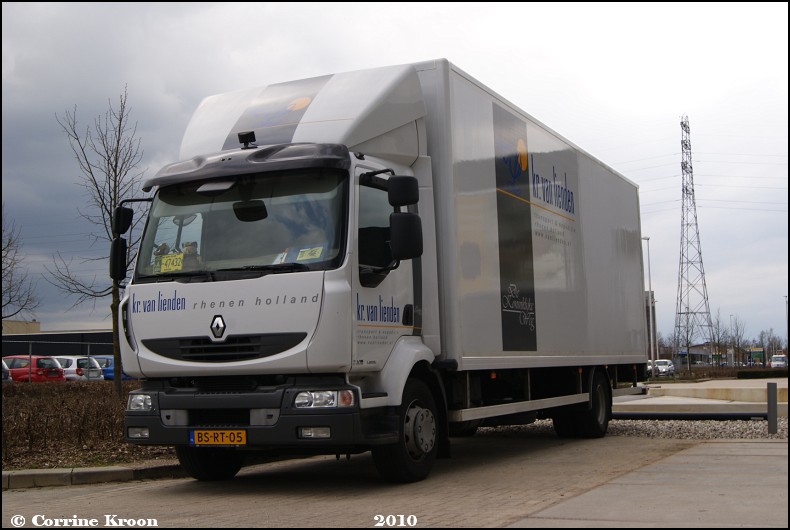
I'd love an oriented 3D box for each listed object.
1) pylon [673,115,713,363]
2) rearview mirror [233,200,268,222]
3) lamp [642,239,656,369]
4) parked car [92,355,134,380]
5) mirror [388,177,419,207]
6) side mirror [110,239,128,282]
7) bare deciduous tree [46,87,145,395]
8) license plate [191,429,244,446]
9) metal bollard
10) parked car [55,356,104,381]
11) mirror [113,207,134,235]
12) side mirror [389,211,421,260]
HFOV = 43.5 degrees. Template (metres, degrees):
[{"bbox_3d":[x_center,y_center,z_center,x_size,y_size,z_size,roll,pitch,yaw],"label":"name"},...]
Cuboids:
[{"bbox_3d":[56.810,-4.129,190.000,7.000,48.400,8.200,-4,-7,28],"label":"pylon"},{"bbox_3d":[-1.186,-0.439,8.120,0.310,0.180,0.080,-6,-7,34],"label":"rearview mirror"},{"bbox_3d":[18.954,3.179,74.000,0.800,10.400,0.280,-2,-6,14],"label":"lamp"},{"bbox_3d":[-12.940,4.802,43.257,3.880,1.500,1.680,-4,-7,29],"label":"parked car"},{"bbox_3d":[0.065,-0.563,7.555,0.210,0.215,0.110,-4,-6,19],"label":"mirror"},{"bbox_3d":[-2.436,-0.049,8.730,0.100,0.370,0.210,3,-8,-38],"label":"side mirror"},{"bbox_3d":[-4.224,-0.092,14.000,1.450,4.850,1.450,-4,-7,26],"label":"bare deciduous tree"},{"bbox_3d":[-1.338,1.310,7.495,0.520,0.110,0.020,-5,-7,26],"label":"license plate"},{"bbox_3d":[5.003,1.900,13.100,0.128,0.680,0.128,-1,-6,0],"label":"metal bollard"},{"bbox_3d":[-14.022,4.593,41.125,3.880,1.500,1.680,-4,-7,29],"label":"parked car"},{"bbox_3d":[-2.384,-0.390,8.680,0.200,0.225,0.110,-7,-8,43],"label":"mirror"},{"bbox_3d":[0.082,-0.217,7.540,0.225,0.355,0.120,-4,-6,19],"label":"side mirror"}]

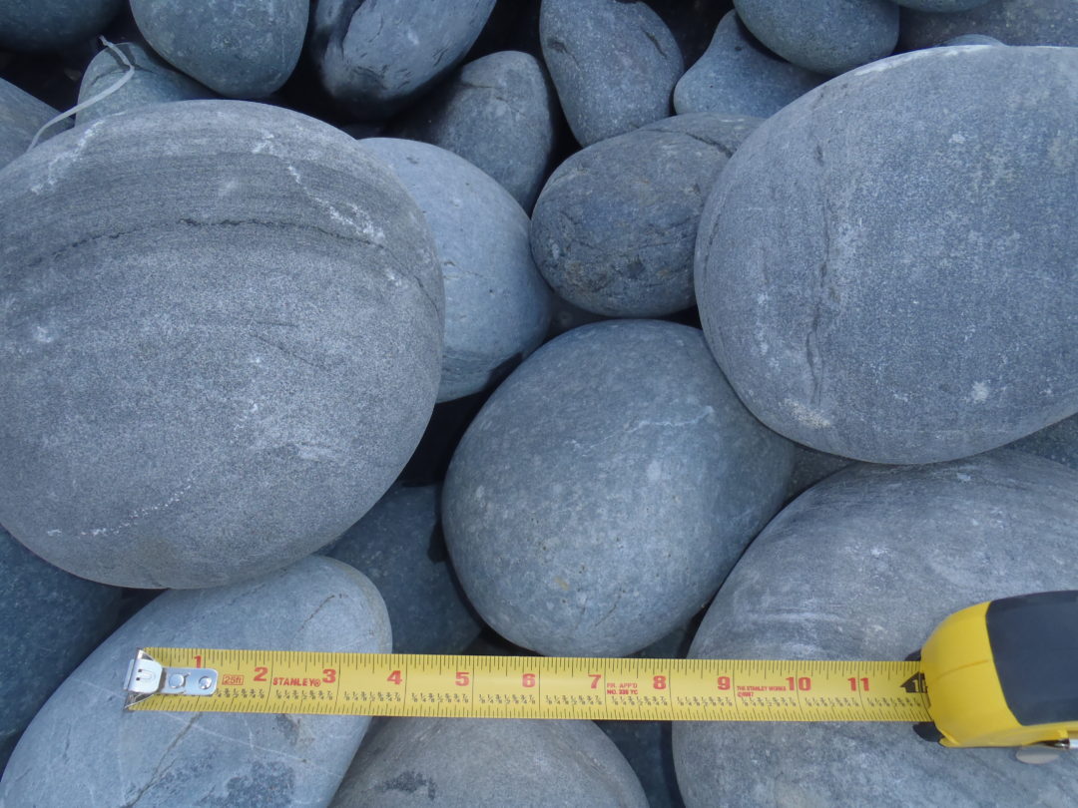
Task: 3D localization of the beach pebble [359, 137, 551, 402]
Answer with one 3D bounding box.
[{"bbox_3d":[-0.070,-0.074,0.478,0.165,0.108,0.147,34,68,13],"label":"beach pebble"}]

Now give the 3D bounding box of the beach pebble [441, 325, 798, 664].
[{"bbox_3d":[0.038,0.037,0.423,0.180,0.115,0.150,-42,73,-19],"label":"beach pebble"}]

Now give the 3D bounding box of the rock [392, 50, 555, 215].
[{"bbox_3d":[-0.043,-0.161,0.532,0.105,0.092,0.140,27,67,10],"label":"rock"}]

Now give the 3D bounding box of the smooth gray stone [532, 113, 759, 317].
[{"bbox_3d":[0.072,-0.106,0.490,0.155,0.100,0.112,-16,67,-9],"label":"smooth gray stone"}]

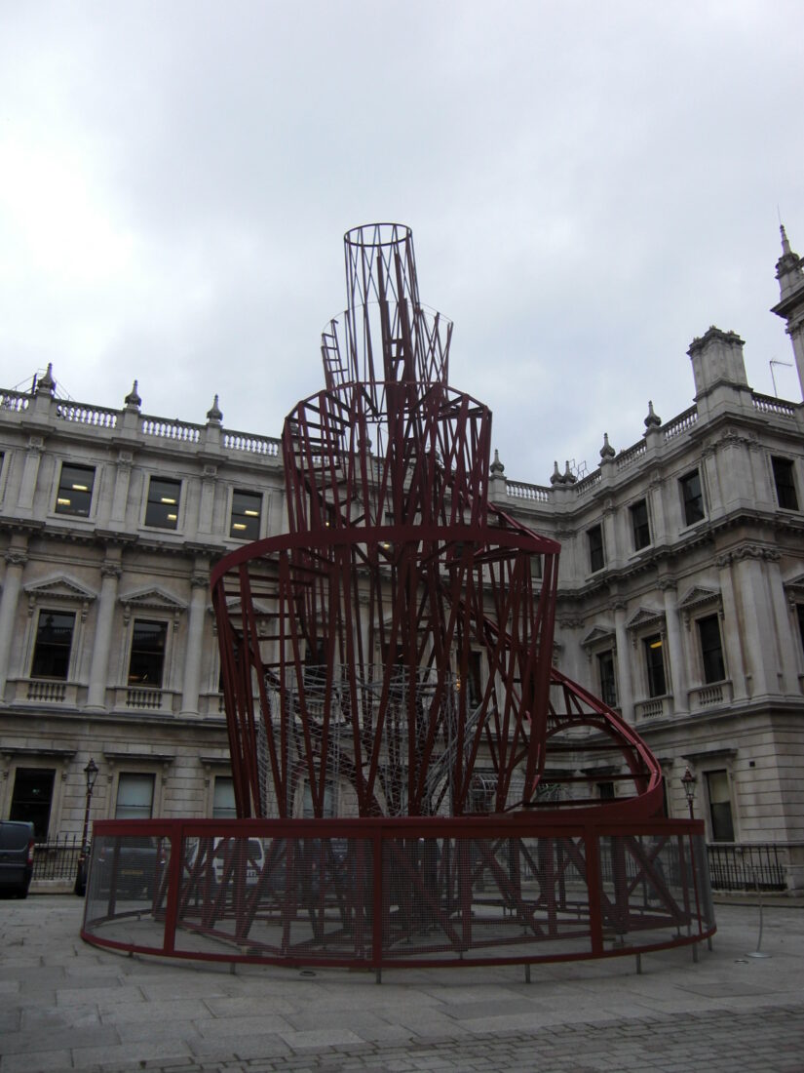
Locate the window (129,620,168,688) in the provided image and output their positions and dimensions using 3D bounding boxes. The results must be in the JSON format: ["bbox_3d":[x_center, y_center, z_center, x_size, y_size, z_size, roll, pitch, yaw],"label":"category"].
[{"bbox_3d":[-8.579,3.960,29.360,1.130,2.295,0.200,8,-22,-22],"label":"window"}]

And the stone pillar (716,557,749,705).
[{"bbox_3d":[10.892,3.036,28.597,0.400,4.795,0.696,9,-22,-21],"label":"stone pillar"}]

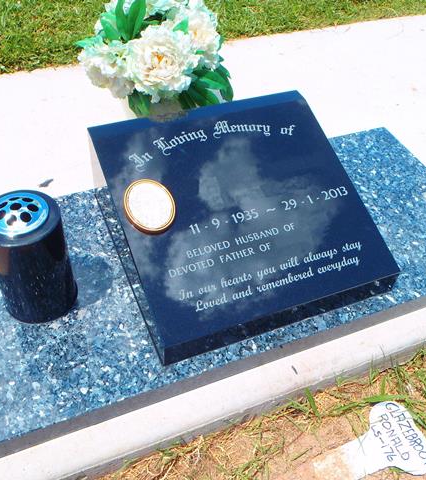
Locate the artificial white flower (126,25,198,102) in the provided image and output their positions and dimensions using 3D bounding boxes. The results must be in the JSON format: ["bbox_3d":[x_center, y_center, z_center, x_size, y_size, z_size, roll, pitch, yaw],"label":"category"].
[{"bbox_3d":[-0.102,-0.351,1.030,0.140,0.145,0.090,0,12,-6],"label":"artificial white flower"}]

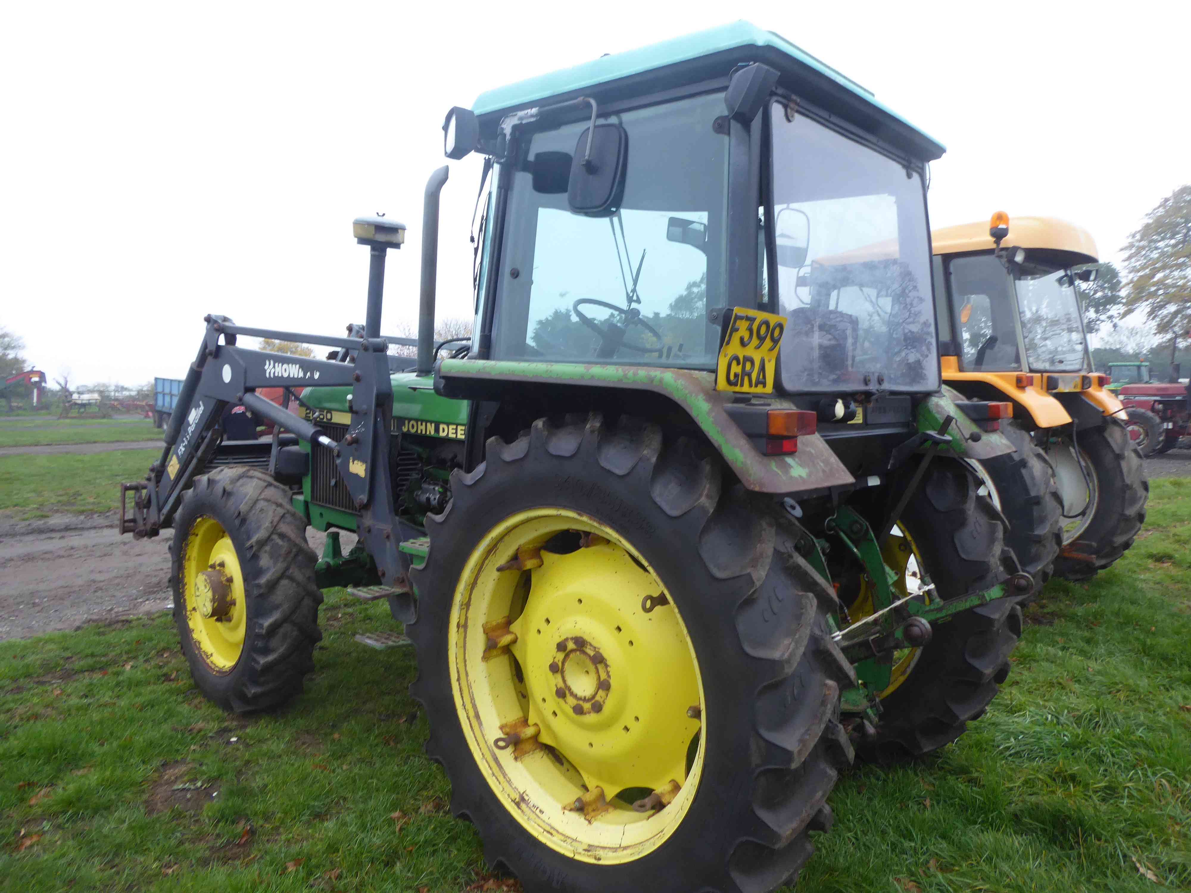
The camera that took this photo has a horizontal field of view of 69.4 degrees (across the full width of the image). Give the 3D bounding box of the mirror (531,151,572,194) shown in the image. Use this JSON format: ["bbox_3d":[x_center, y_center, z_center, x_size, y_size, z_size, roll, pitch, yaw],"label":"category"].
[{"bbox_3d":[-0.151,-0.975,3.060,0.050,0.150,0.180,7,7,41],"label":"mirror"}]

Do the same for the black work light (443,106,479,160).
[{"bbox_3d":[-0.466,-1.085,2.980,0.110,0.160,0.150,1,6,-14],"label":"black work light"}]

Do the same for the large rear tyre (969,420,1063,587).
[{"bbox_3d":[2.350,0.420,5.970,0.420,1.560,1.560,-3,5,-41],"label":"large rear tyre"}]

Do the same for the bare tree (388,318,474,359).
[{"bbox_3d":[-13.824,-6.775,72.000,7.500,8.200,7.000,0,3,0],"label":"bare tree"}]

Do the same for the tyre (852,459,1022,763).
[{"bbox_3d":[1.008,0.604,3.713,1.510,1.510,0.340,3,5,42],"label":"tyre"}]

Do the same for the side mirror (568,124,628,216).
[{"bbox_3d":[-0.004,-0.838,2.595,0.180,0.260,0.055,7,7,41],"label":"side mirror"}]

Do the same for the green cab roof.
[{"bbox_3d":[0.463,-1.131,3.085,1.120,0.180,1.380,7,7,41],"label":"green cab roof"}]

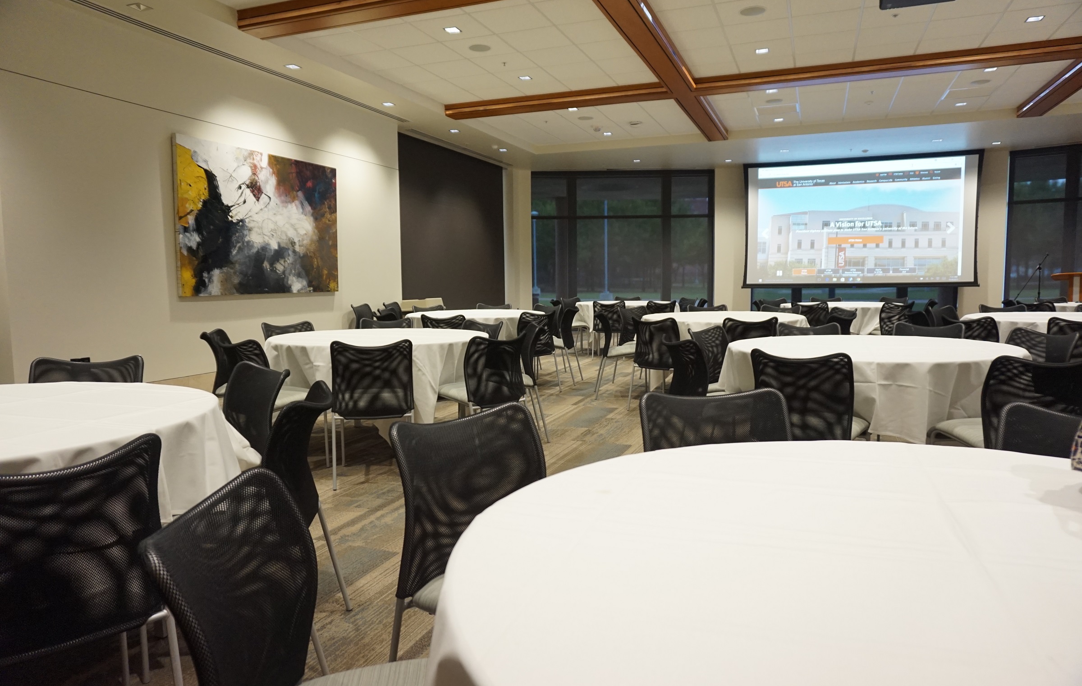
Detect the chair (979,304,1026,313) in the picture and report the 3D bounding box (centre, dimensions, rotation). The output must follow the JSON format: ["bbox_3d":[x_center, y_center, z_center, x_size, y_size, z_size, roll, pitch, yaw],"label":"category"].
[{"bbox_3d":[4.793,0.021,7.578,0.470,0.828,0.550,4,7,42],"label":"chair"}]

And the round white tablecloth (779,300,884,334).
[{"bbox_3d":[4.071,-0.173,9.780,1.586,0.687,1.586,1,5,21],"label":"round white tablecloth"}]

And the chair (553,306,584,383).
[{"bbox_3d":[0.175,0.033,8.028,0.550,0.828,0.470,1,5,15],"label":"chair"}]

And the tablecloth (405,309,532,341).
[{"bbox_3d":[-0.725,0.033,8.073,1.570,0.720,1.570,1,6,21],"label":"tablecloth"}]

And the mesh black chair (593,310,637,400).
[{"bbox_3d":[0.784,0.111,7.081,0.550,0.828,0.470,0,5,2],"label":"mesh black chair"}]

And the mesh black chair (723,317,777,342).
[{"bbox_3d":[1.691,0.180,6.113,0.470,0.820,0.550,-1,5,-3],"label":"mesh black chair"}]

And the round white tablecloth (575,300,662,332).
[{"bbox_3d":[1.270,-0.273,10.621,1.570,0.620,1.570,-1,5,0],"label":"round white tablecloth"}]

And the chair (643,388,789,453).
[{"bbox_3d":[0.544,0.569,2.007,0.470,0.828,0.550,-2,5,-10],"label":"chair"}]

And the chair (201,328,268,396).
[{"bbox_3d":[-1.800,0.347,4.718,0.580,0.840,0.500,-3,6,-27],"label":"chair"}]

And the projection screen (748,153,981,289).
[{"bbox_3d":[5.962,-2.271,13.622,4.130,2.440,0.100,1,6,21],"label":"projection screen"}]

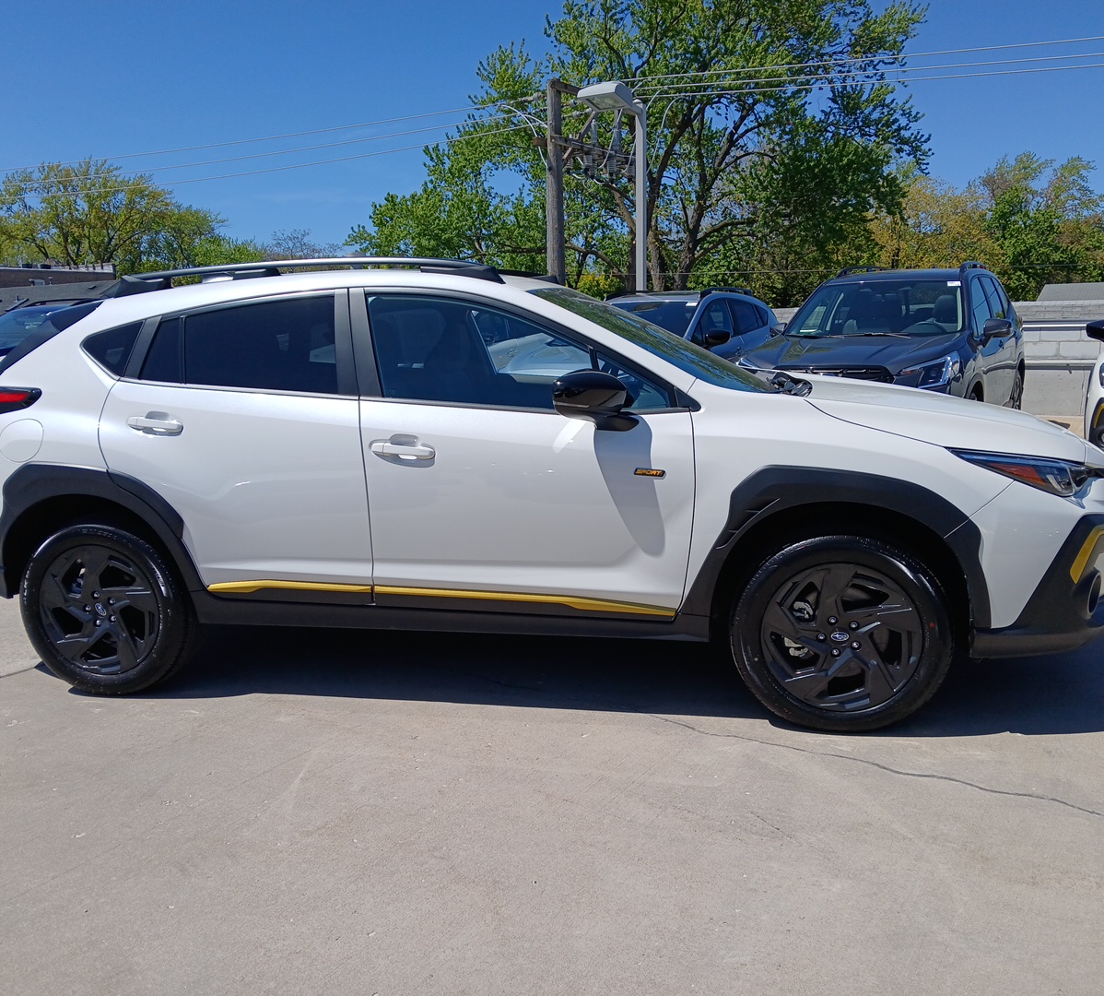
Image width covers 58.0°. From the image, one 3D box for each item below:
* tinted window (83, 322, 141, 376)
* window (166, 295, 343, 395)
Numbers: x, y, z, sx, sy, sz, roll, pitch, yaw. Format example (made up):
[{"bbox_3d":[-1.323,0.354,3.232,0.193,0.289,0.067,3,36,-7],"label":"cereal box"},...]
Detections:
[{"bbox_3d":[-1.625,-0.547,3.669,0.245,0.210,0.060,2,-10,19],"label":"tinted window"},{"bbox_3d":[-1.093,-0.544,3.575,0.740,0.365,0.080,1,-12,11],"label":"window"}]

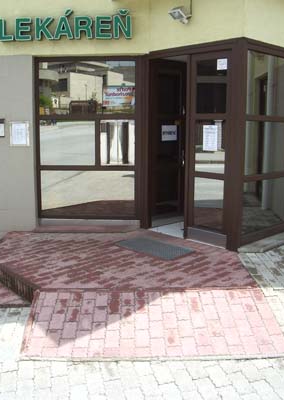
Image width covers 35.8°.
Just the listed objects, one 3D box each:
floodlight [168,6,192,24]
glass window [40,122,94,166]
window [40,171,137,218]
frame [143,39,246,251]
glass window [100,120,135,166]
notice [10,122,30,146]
[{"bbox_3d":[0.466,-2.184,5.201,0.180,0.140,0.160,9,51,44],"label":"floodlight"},{"bbox_3d":[-1.020,-0.770,6.006,0.757,0.611,0.050,1,9,2],"label":"glass window"},{"bbox_3d":[-0.757,-0.084,6.107,1.312,0.654,0.050,1,9,2],"label":"window"},{"bbox_3d":[0.606,-0.695,5.569,0.120,2.417,1.469,-9,13,-44],"label":"frame"},{"bbox_3d":[-0.332,-0.767,5.983,0.469,0.615,0.050,1,9,2],"label":"glass window"},{"bbox_3d":[-1.628,-0.876,5.849,0.262,0.326,0.020,1,9,2],"label":"notice"}]

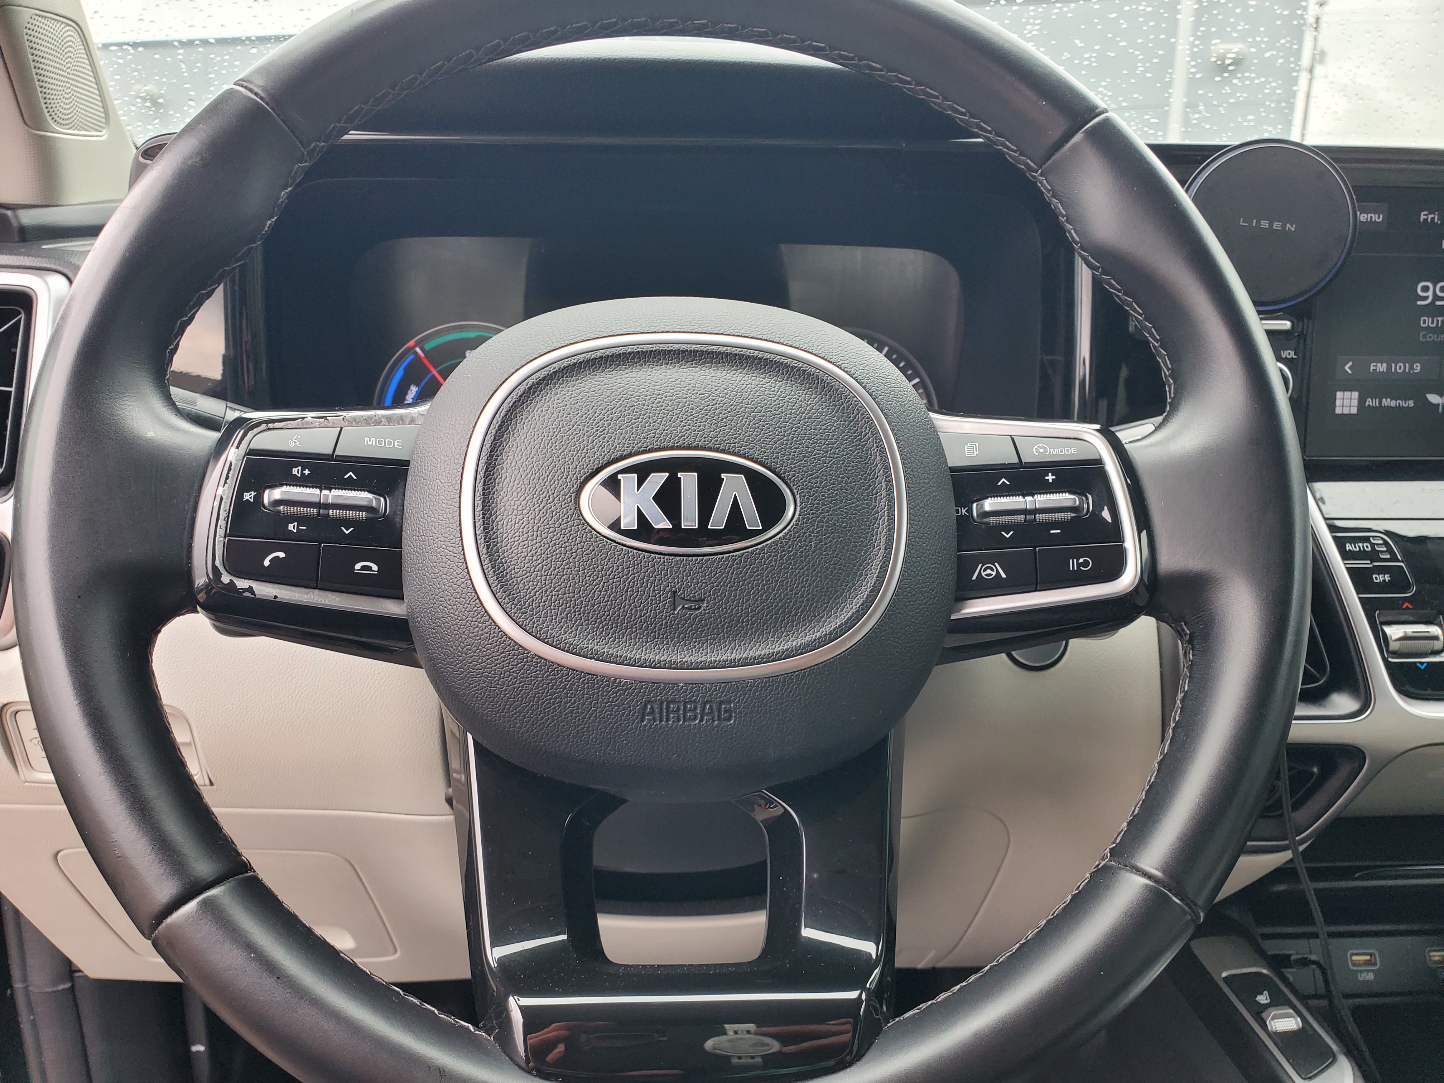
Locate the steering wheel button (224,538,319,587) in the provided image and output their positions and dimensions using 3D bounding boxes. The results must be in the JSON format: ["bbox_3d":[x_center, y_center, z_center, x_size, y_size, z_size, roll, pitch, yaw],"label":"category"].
[{"bbox_3d":[-0.129,0.006,0.311,0.027,0.013,0.005,3,-12,-4],"label":"steering wheel button"}]

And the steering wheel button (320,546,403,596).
[{"bbox_3d":[-0.104,0.009,0.312,0.024,0.013,0.005,3,-12,-4],"label":"steering wheel button"}]

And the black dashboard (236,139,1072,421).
[{"bbox_3d":[-0.030,-0.111,0.485,0.355,0.130,0.060,-1,6,-3],"label":"black dashboard"}]

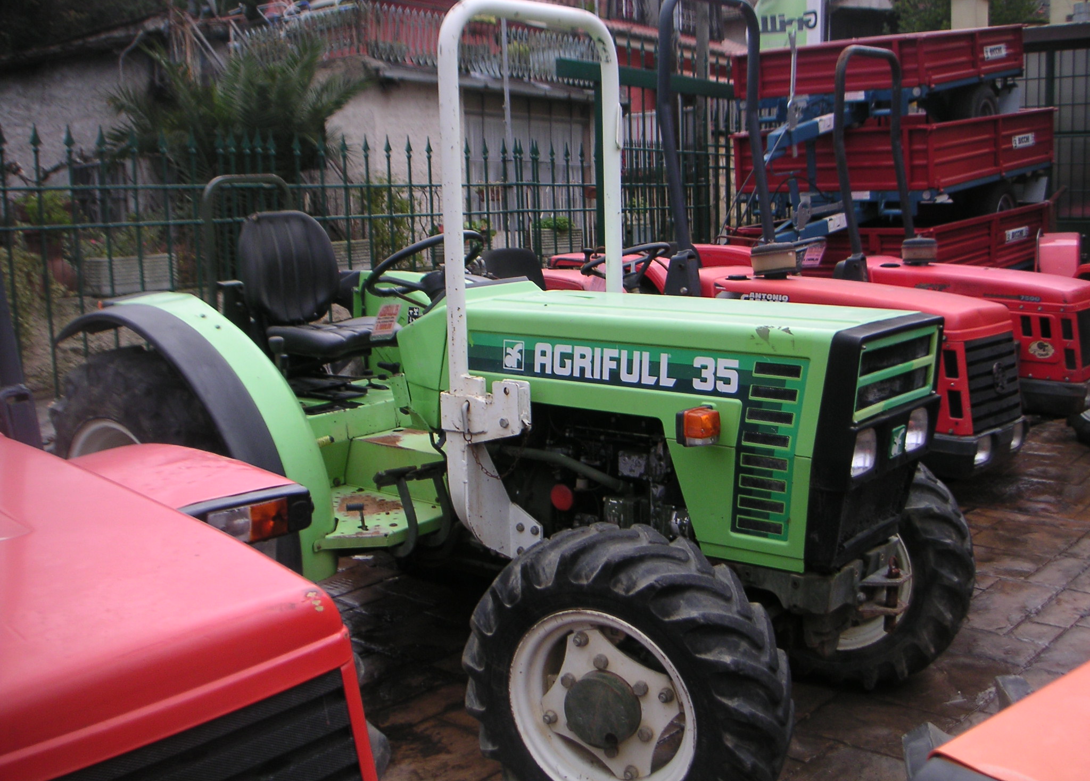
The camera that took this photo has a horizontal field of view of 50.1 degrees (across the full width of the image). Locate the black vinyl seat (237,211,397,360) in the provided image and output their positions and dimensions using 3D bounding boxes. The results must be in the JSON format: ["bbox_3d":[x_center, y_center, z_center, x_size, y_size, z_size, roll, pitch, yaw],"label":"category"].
[{"bbox_3d":[-0.681,-0.377,3.913,0.610,0.465,0.481,7,12,40],"label":"black vinyl seat"}]

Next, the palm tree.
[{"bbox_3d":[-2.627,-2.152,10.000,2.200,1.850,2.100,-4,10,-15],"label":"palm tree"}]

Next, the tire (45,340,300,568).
[{"bbox_3d":[-1.194,0.402,3.545,1.081,1.081,0.256,7,13,41],"label":"tire"}]

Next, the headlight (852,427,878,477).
[{"bbox_3d":[0.708,0.140,2.671,0.070,0.103,0.126,6,12,38],"label":"headlight"}]

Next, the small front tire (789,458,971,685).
[{"bbox_3d":[0.907,0.522,3.546,0.767,0.767,0.211,4,11,29],"label":"small front tire"}]

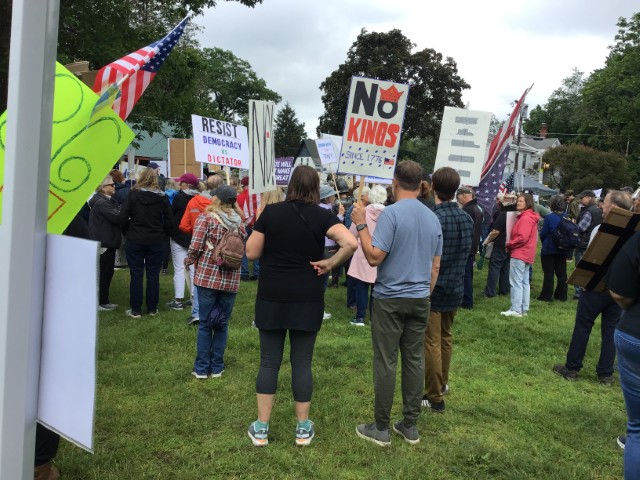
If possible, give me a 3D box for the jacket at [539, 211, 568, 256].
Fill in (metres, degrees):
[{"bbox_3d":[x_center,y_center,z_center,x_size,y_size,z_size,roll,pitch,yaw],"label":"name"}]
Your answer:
[{"bbox_3d":[3.695,-0.095,9.050,0.470,0.690,0.330,-2,7,-45],"label":"jacket"}]

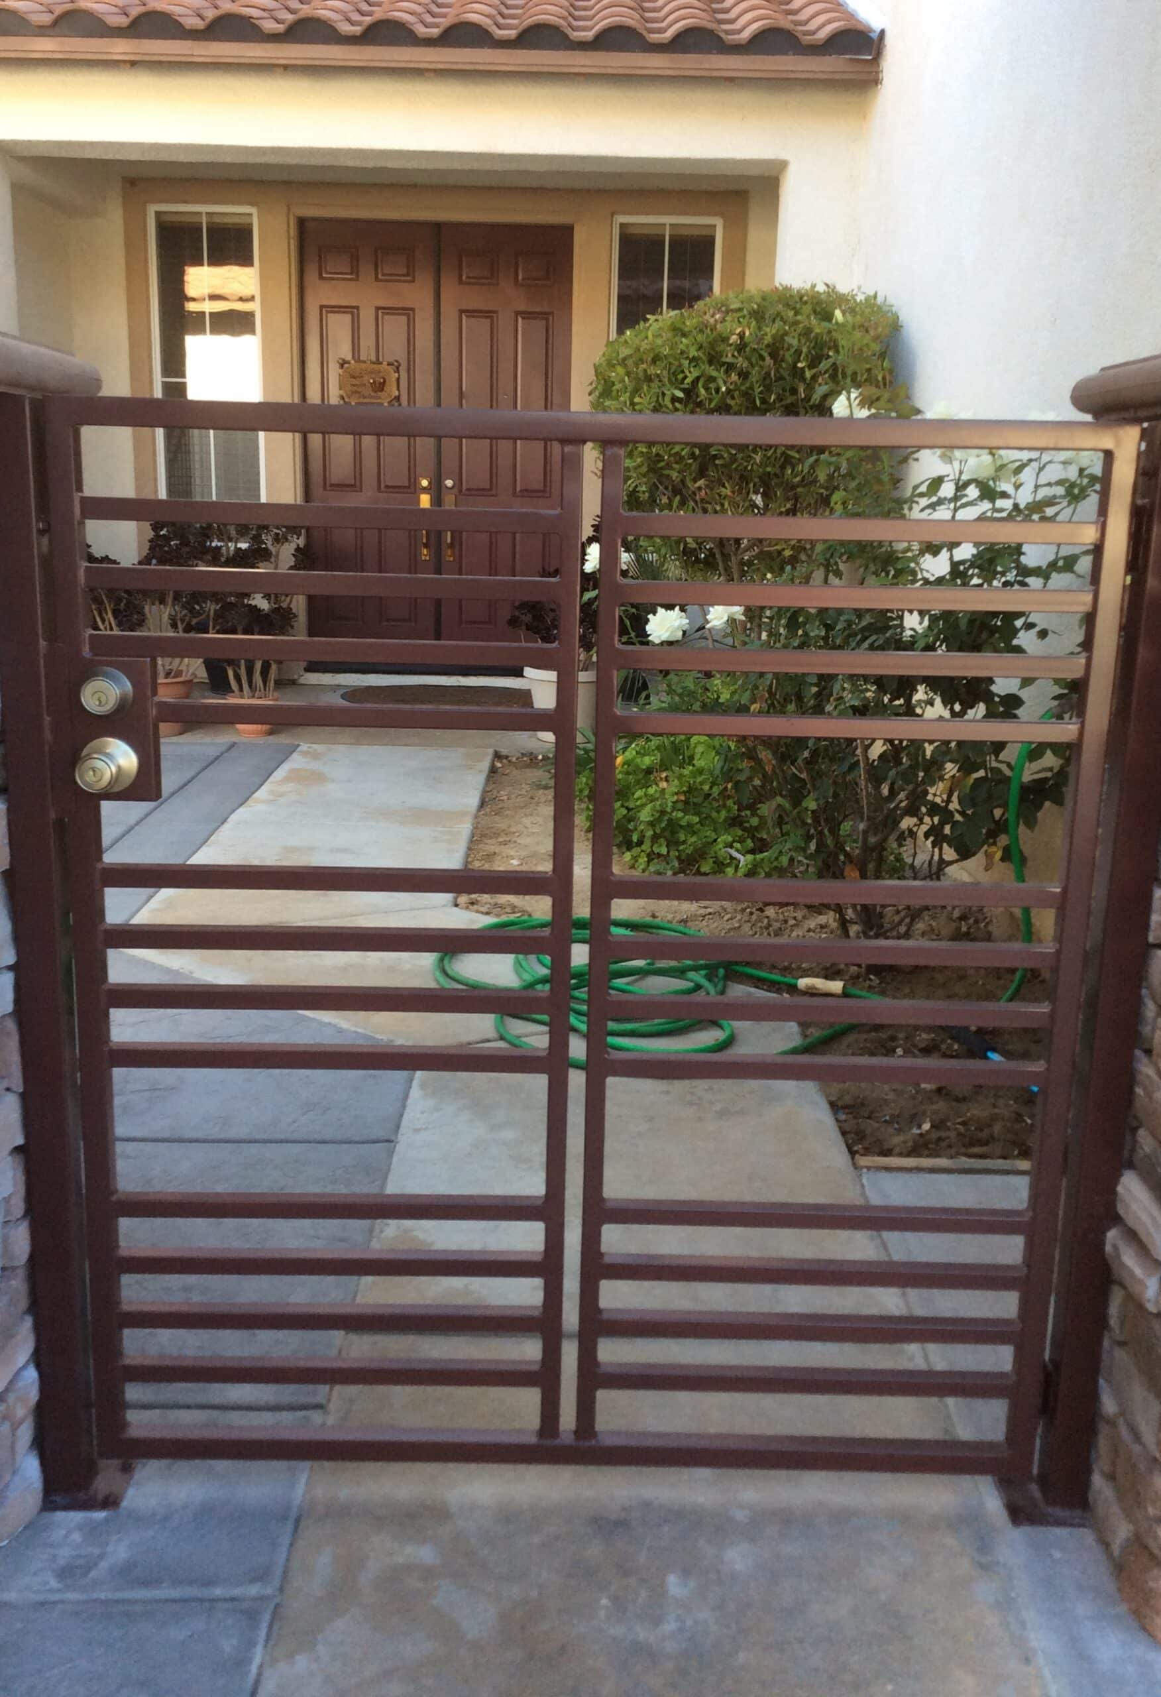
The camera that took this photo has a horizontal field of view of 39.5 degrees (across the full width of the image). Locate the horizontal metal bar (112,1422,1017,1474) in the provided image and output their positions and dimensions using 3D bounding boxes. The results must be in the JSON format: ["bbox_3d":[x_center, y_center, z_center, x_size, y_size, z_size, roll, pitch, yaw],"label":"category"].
[{"bbox_3d":[-0.018,0.852,2.282,1.252,0.032,0.032,1,13,-1],"label":"horizontal metal bar"}]

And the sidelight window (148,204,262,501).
[{"bbox_3d":[-2.050,-2.715,8.925,0.592,1.556,0.080,1,13,-1],"label":"sidelight window"}]

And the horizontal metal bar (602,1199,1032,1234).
[{"bbox_3d":[0.322,0.505,2.205,0.585,0.026,0.026,1,13,-1],"label":"horizontal metal bar"}]

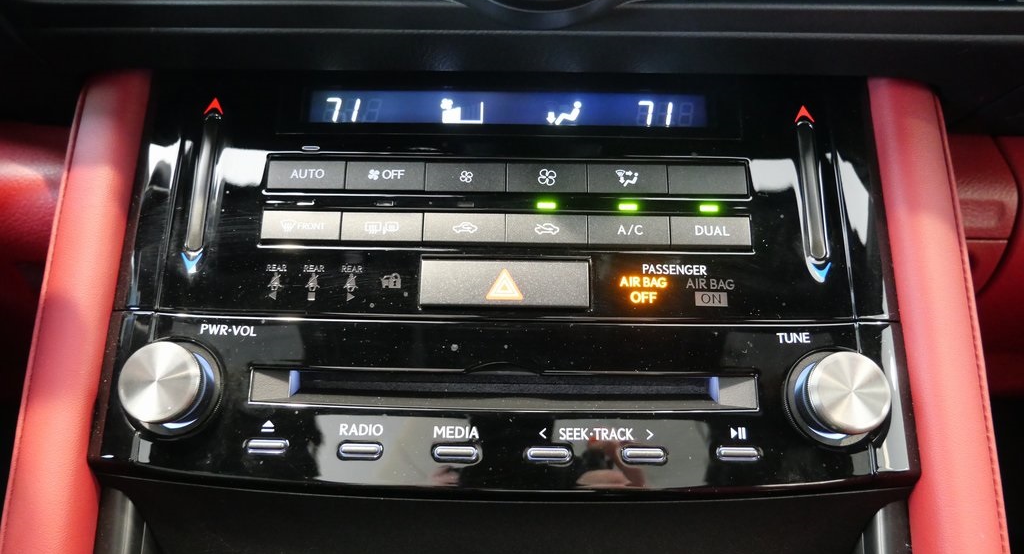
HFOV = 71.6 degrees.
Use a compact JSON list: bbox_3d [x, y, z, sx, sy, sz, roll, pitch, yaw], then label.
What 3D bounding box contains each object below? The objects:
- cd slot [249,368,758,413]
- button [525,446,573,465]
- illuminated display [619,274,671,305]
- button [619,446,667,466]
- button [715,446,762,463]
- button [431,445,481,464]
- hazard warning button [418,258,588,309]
[{"bbox_3d":[-0.002,0.036,0.218,0.151,0.011,0.015,1,-16,0],"label":"cd slot"},{"bbox_3d":[0.011,0.052,0.207,0.014,0.005,0.004,1,-16,0],"label":"button"},{"bbox_3d":[0.041,0.004,0.220,0.015,0.010,0.002,1,-16,0],"label":"illuminated display"},{"bbox_3d":[0.039,0.052,0.207,0.014,0.005,0.004,1,-16,0],"label":"button"},{"bbox_3d":[0.066,0.052,0.207,0.014,0.005,0.004,1,-16,0],"label":"button"},{"bbox_3d":[-0.016,0.052,0.207,0.014,0.005,0.004,1,-16,0],"label":"button"},{"bbox_3d":[-0.002,0.003,0.222,0.053,0.015,0.007,1,-16,0],"label":"hazard warning button"}]

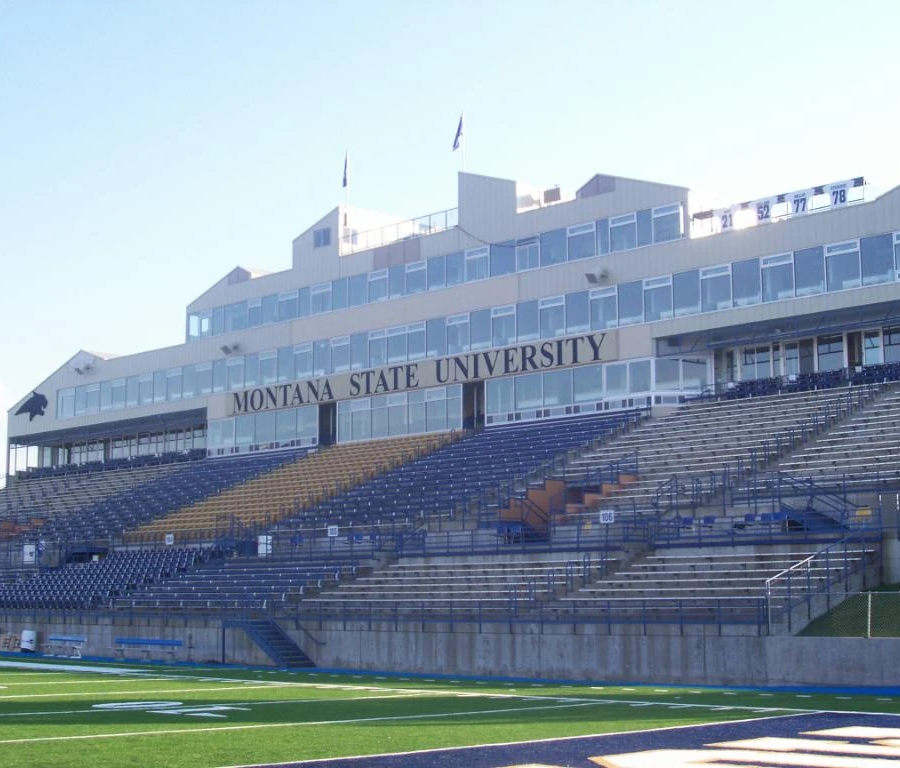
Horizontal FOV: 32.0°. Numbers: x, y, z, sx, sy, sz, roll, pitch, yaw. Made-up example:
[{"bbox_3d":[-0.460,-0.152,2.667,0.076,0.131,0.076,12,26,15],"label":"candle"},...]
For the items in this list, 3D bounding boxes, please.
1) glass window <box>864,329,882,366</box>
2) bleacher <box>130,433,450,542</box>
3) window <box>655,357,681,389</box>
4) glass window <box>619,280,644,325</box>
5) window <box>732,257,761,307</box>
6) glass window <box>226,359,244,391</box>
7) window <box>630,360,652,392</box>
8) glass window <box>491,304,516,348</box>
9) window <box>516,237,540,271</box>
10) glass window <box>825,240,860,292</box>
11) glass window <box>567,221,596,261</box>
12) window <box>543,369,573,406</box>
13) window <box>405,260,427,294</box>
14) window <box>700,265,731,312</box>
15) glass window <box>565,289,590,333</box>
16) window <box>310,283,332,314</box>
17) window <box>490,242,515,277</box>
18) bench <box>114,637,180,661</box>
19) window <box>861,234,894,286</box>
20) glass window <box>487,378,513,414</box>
[{"bbox_3d":[16.684,-1.322,61.811,0.100,1.571,0.854,8,-11,-44],"label":"glass window"},{"bbox_3d":[-7.805,4.977,77.800,12.600,5.900,11.900,8,-11,-44],"label":"bleacher"},{"bbox_3d":[9.774,-0.435,70.441,1.175,1.480,0.100,0,-8,0],"label":"window"},{"bbox_3d":[8.289,-3.636,71.599,0.150,1.990,1.520,7,-11,-44],"label":"glass window"},{"bbox_3d":[12.661,-4.304,66.935,0.100,2.001,1.470,8,-11,-44],"label":"window"},{"bbox_3d":[-12.699,-0.664,92.803,0.100,1.980,1.774,8,-11,-44],"label":"glass window"},{"bbox_3d":[8.613,-0.301,70.819,0.150,1.390,1.300,7,-11,-44],"label":"window"},{"bbox_3d":[2.656,-2.858,77.251,0.150,1.980,1.701,7,-10,-44],"label":"glass window"},{"bbox_3d":[3.835,-6.391,76.679,0.100,1.700,1.590,8,-11,-44],"label":"window"},{"bbox_3d":[14.658,-4.387,58.422,0.100,1.792,1.524,8,-11,-44],"label":"glass window"},{"bbox_3d":[6.224,-6.731,74.280,0.100,1.700,1.866,8,-11,-44],"label":"glass window"},{"bbox_3d":[5.119,0.221,74.399,0.150,1.770,1.910,7,-11,-44],"label":"window"},{"bbox_3d":[-1.622,-5.132,75.580,0.100,1.554,1.528,8,-11,-44],"label":"window"},{"bbox_3d":[10.636,-3.806,62.582,0.100,1.824,1.548,8,-11,-44],"label":"window"},{"bbox_3d":[6.020,-3.345,73.831,0.150,1.980,1.555,7,-10,-44],"label":"glass window"},{"bbox_3d":[-7.180,-4.774,88.065,0.120,1.716,1.859,8,-11,-44],"label":"window"},{"bbox_3d":[2.423,-5.702,71.439,0.100,1.531,1.600,8,-11,-44],"label":"window"},{"bbox_3d":[-9.908,8.653,51.003,0.480,0.720,3.870,8,-11,-44],"label":"bench"},{"bbox_3d":[17.119,-4.944,62.800,0.100,1.980,1.545,8,-11,-44],"label":"window"},{"bbox_3d":[2.477,0.596,77.080,0.100,1.670,1.897,8,-11,-44],"label":"glass window"}]

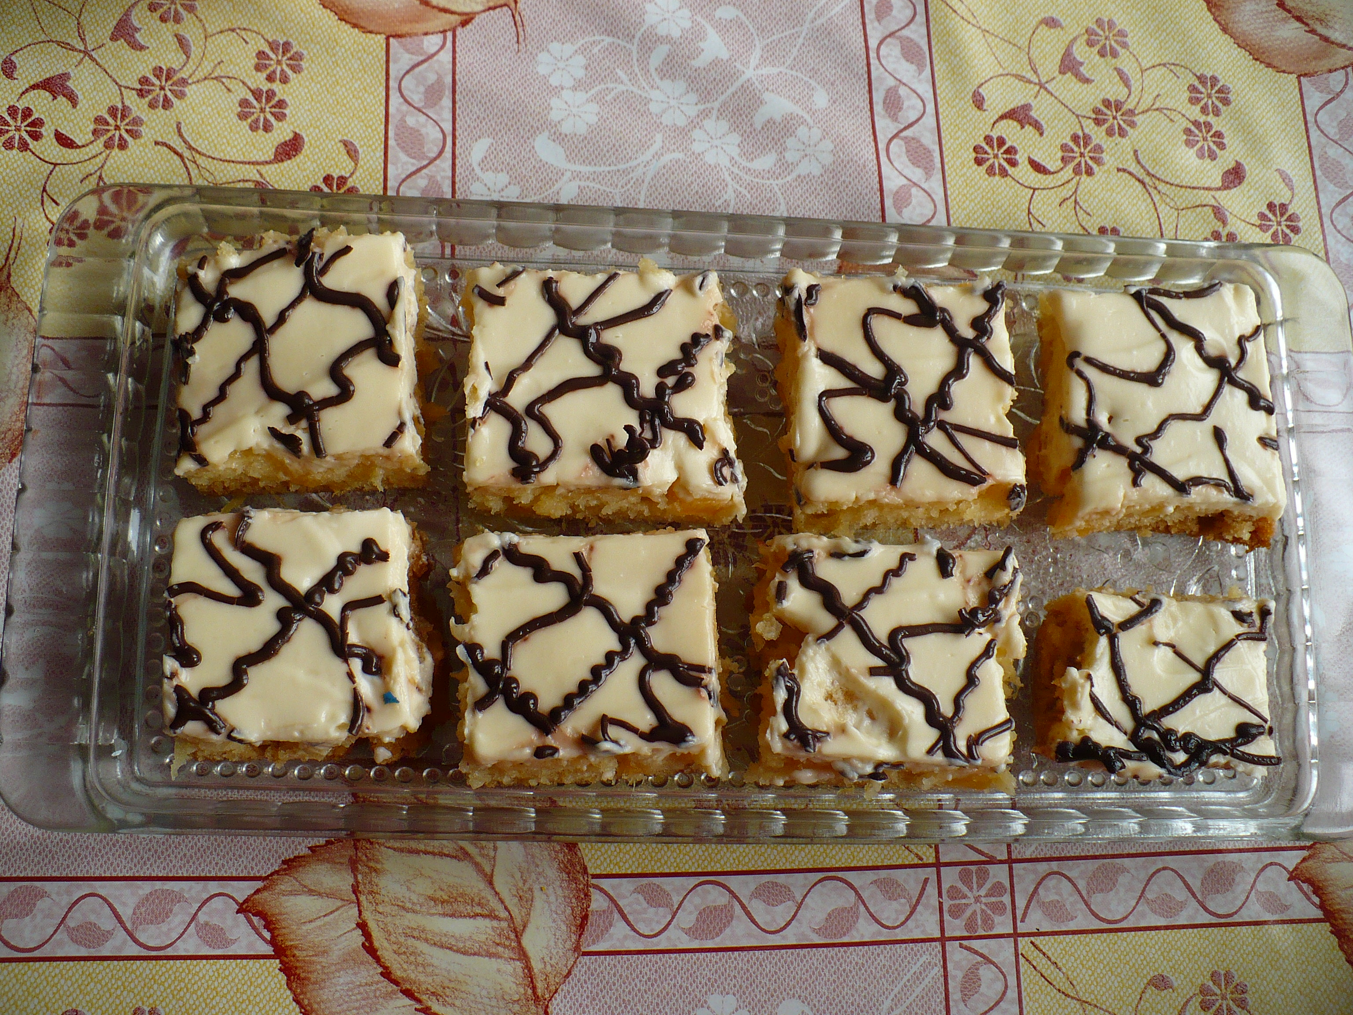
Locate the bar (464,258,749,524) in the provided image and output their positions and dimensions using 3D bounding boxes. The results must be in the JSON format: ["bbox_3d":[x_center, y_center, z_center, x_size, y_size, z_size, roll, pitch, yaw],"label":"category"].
[{"bbox_3d":[-0.021,-0.031,0.404,0.076,0.022,0.068,1,77,-6],"label":"bar"}]

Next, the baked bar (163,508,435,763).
[{"bbox_3d":[-0.097,0.034,0.381,0.065,0.022,0.063,-1,77,-6],"label":"baked bar"}]

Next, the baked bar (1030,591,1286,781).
[{"bbox_3d":[0.132,0.049,0.400,0.060,0.022,0.046,5,76,-5],"label":"baked bar"}]

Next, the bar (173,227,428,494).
[{"bbox_3d":[-0.102,-0.040,0.398,0.064,0.022,0.068,-2,77,-6],"label":"bar"}]

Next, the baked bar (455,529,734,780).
[{"bbox_3d":[-0.024,0.040,0.387,0.071,0.022,0.065,0,77,-6],"label":"baked bar"}]

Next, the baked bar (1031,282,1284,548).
[{"bbox_3d":[0.138,-0.026,0.418,0.059,0.022,0.073,0,77,-6],"label":"baked bar"}]

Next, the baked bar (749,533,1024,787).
[{"bbox_3d":[0.057,0.042,0.394,0.070,0.022,0.063,3,77,-5],"label":"baked bar"}]

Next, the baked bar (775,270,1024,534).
[{"bbox_3d":[0.062,-0.030,0.412,0.064,0.022,0.070,1,77,-6],"label":"baked bar"}]

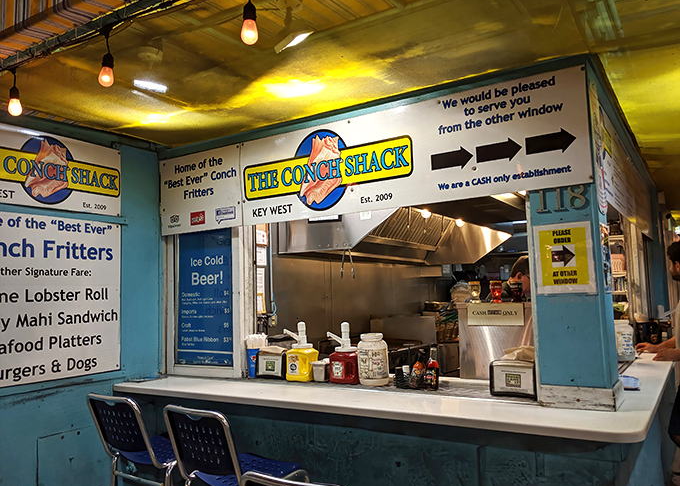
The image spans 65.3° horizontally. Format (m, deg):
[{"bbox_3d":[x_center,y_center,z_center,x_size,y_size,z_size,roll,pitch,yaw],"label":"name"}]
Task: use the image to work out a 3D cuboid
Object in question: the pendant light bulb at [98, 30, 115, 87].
[{"bbox_3d":[-0.726,-0.572,1.650,0.047,0.168,0.047,-5,-6,30],"label":"pendant light bulb"}]

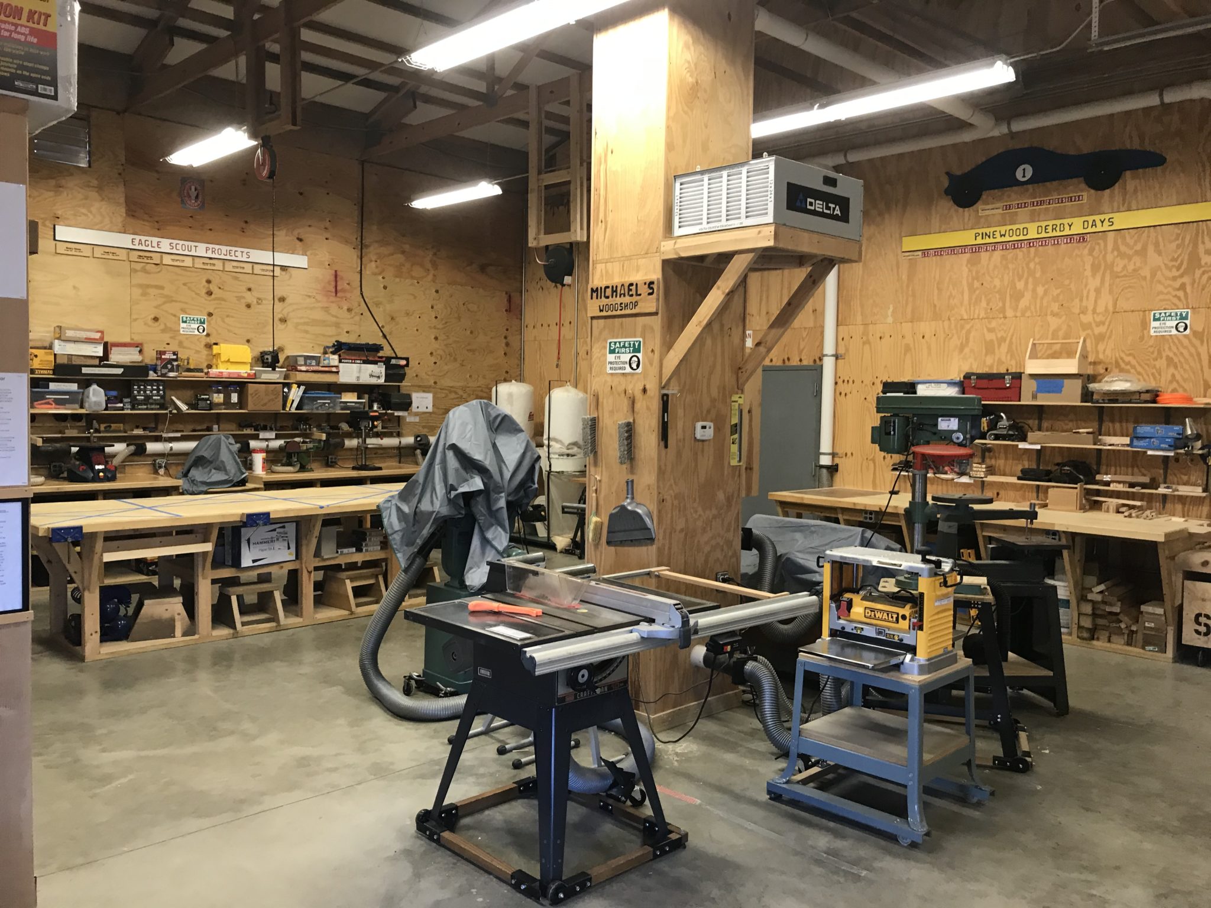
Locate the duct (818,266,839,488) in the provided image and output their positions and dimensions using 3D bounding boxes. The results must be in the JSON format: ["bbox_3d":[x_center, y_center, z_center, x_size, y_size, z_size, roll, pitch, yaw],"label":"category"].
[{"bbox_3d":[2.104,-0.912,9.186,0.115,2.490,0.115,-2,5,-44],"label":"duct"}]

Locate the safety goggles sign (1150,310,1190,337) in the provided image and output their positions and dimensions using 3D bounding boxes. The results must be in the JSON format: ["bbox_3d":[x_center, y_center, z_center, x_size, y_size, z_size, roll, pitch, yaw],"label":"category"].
[{"bbox_3d":[4.127,-0.959,7.152,0.010,0.178,0.254,-2,5,-44],"label":"safety goggles sign"}]

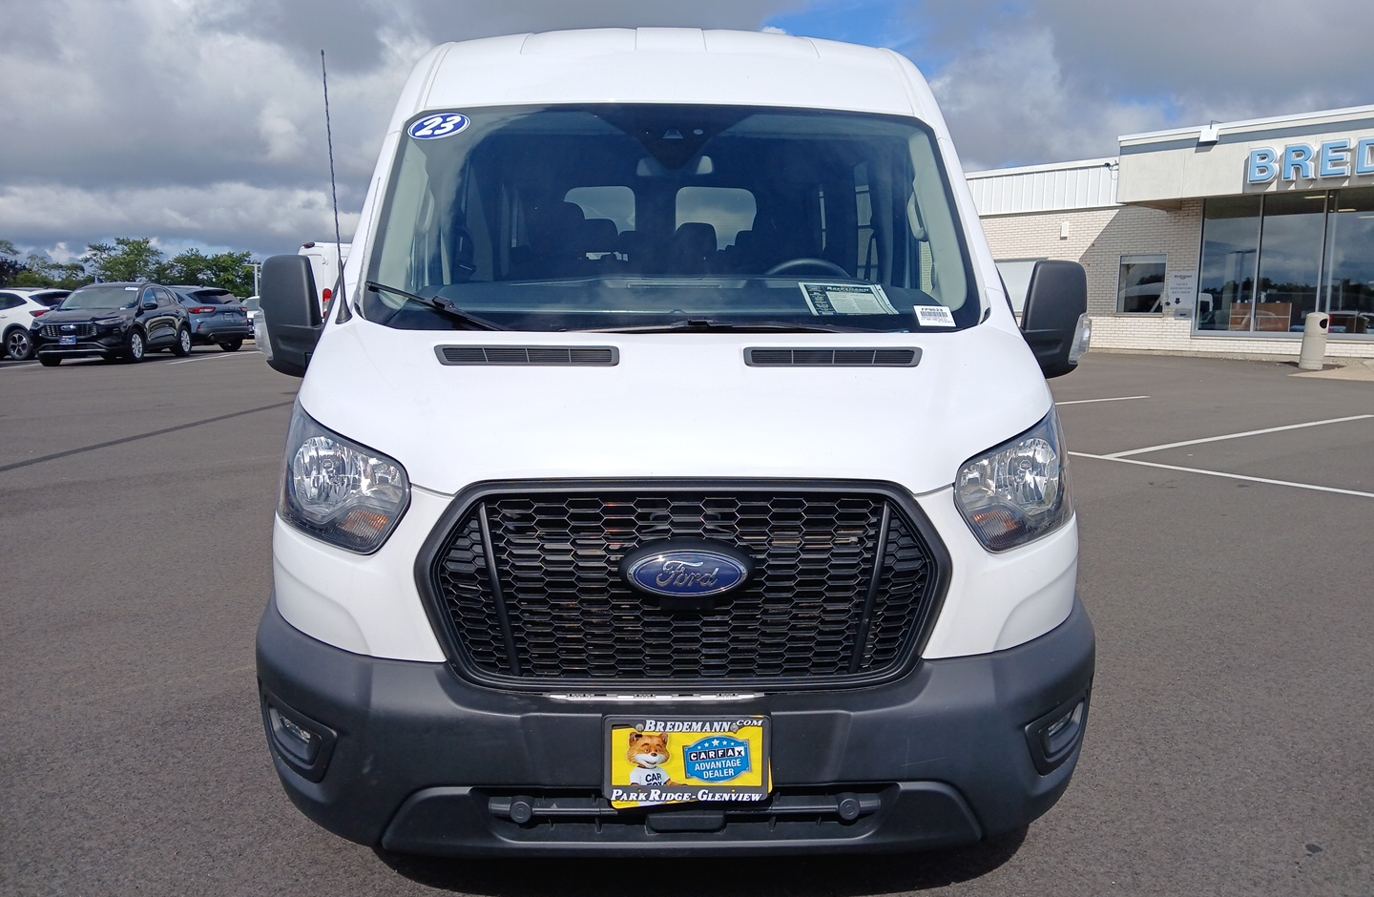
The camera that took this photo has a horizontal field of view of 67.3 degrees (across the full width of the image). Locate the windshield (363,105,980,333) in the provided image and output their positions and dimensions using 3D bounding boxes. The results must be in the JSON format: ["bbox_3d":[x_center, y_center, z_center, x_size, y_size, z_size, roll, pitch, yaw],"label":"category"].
[{"bbox_3d":[-0.029,-0.639,2.945,1.740,1.050,0.250,0,-36,-2],"label":"windshield"}]

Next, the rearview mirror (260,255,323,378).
[{"bbox_3d":[-1.132,-0.384,2.998,0.240,0.370,0.200,0,8,-2],"label":"rearview mirror"}]

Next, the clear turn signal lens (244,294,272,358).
[{"bbox_3d":[-1.233,-0.351,2.970,0.073,0.173,0.070,0,9,-2],"label":"clear turn signal lens"}]

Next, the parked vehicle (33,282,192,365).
[{"bbox_3d":[-12.459,-2.796,22.640,1.930,1.680,4.580,-1,8,-6],"label":"parked vehicle"}]

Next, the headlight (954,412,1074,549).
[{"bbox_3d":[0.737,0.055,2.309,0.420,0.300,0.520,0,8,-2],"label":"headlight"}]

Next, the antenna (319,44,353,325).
[{"bbox_3d":[-1.000,-0.748,2.920,0.045,0.769,0.050,-4,1,-1],"label":"antenna"}]

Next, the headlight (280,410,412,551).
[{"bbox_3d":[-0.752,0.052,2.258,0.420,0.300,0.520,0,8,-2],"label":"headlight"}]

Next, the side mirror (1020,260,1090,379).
[{"bbox_3d":[1.106,-0.386,3.096,0.230,0.365,0.190,0,8,-2],"label":"side mirror"}]

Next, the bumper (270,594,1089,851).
[{"bbox_3d":[-0.002,0.565,2.245,2.010,0.400,0.580,0,8,-2],"label":"bumper"}]

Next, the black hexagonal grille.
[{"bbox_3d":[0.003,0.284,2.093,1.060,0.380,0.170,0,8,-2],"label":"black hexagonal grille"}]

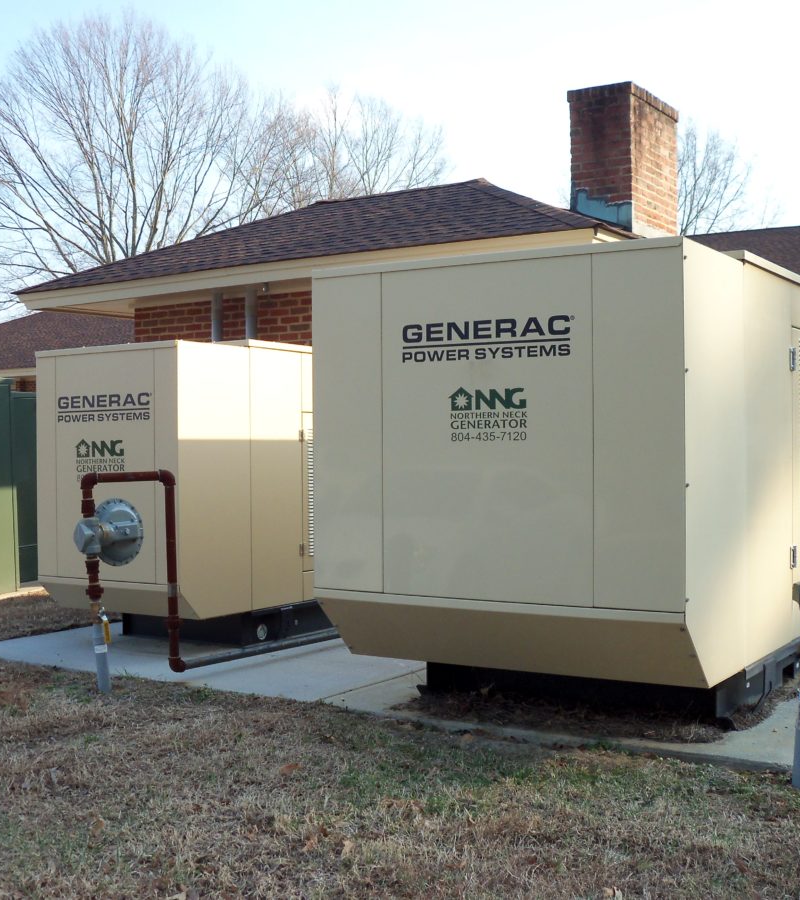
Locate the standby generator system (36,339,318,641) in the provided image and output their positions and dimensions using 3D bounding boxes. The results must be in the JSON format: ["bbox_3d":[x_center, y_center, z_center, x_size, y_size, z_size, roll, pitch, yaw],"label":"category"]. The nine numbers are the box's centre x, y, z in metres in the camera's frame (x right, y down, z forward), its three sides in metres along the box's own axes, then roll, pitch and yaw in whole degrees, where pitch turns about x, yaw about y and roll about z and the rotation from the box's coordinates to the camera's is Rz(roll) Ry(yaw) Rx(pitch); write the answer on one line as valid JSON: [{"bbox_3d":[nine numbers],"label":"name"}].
[{"bbox_3d":[-0.879,0.231,7.450,1.070,1.681,2.650,0,0,32],"label":"standby generator system"}]

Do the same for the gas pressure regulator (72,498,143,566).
[{"bbox_3d":[-1.377,0.385,5.560,0.260,0.320,0.370,0,0,43],"label":"gas pressure regulator"}]

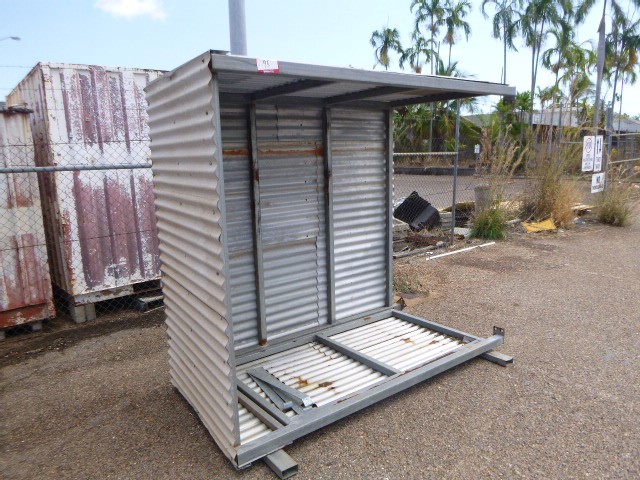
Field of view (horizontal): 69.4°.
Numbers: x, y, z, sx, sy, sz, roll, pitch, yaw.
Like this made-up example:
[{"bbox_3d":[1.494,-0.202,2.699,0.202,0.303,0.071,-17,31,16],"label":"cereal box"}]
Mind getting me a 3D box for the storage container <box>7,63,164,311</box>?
[{"bbox_3d":[-2.400,-0.828,6.246,2.440,2.380,2.550,-10,13,-38],"label":"storage container"}]

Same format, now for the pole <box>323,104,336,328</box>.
[{"bbox_3d":[0.085,-0.176,3.968,0.050,1.881,0.050,-9,13,-35],"label":"pole"}]

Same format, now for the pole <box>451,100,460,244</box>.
[{"bbox_3d":[2.308,-1.174,7.800,0.060,2.532,0.060,-7,13,-35],"label":"pole"}]

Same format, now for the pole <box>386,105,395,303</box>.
[{"bbox_3d":[0.661,-0.267,4.357,0.050,1.889,0.050,-9,13,-35],"label":"pole"}]

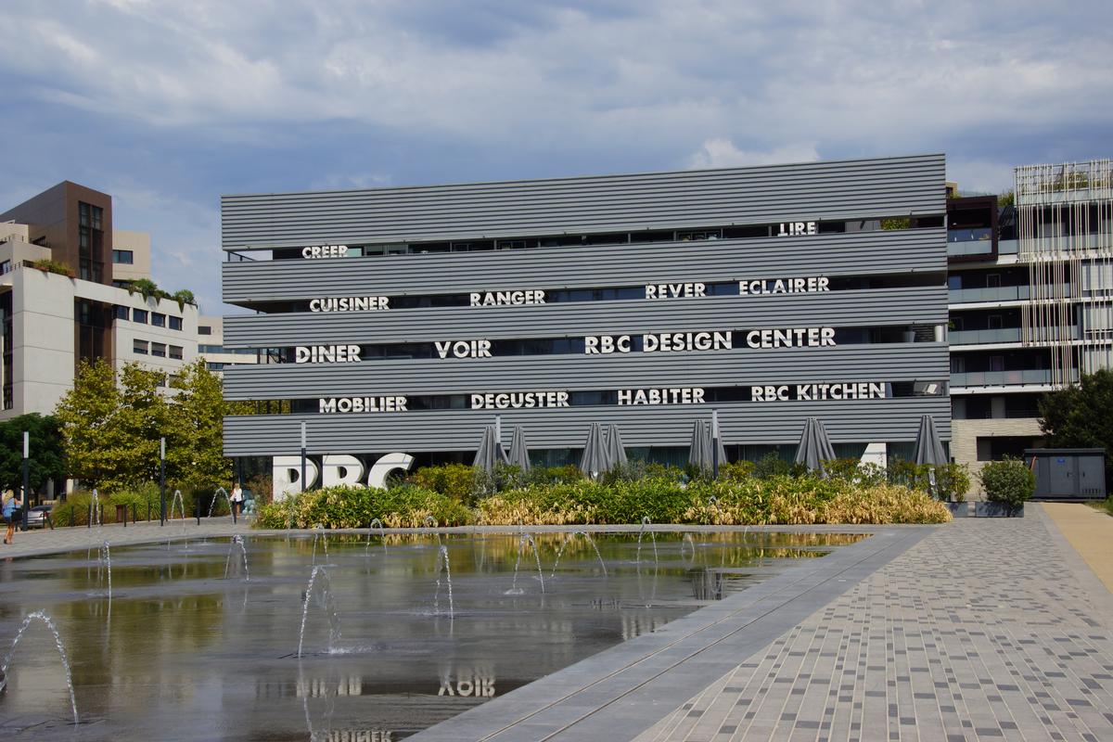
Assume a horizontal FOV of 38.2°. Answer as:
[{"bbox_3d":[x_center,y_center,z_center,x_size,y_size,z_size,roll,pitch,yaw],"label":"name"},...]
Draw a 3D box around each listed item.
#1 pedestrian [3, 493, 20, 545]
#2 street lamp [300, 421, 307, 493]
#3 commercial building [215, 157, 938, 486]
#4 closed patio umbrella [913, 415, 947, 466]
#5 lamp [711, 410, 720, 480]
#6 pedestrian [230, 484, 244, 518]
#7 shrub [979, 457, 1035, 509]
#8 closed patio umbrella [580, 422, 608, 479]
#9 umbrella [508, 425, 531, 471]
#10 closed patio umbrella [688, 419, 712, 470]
[{"bbox_3d":[-16.827,4.546,49.638,0.550,1.670,0.500,-2,-4,23],"label":"pedestrian"},{"bbox_3d":[-9.632,4.001,61.382,0.170,4.105,0.170,-1,-3,0],"label":"street lamp"},{"bbox_3d":[2.091,-1.208,94.823,40.917,18.452,13.000,-2,-3,13],"label":"commercial building"},{"bbox_3d":[15.352,3.817,66.164,1.420,4.010,1.420,-2,-4,12],"label":"closed patio umbrella"},{"bbox_3d":[5.850,3.503,58.690,0.170,4.163,0.170,-1,-3,0],"label":"lamp"},{"bbox_3d":[-15.235,6.219,76.785,0.550,1.626,0.400,-1,-3,6],"label":"pedestrian"},{"bbox_3d":[17.195,4.249,61.139,2.050,1.970,1.950,-1,-3,0],"label":"shrub"},{"bbox_3d":[1.684,4.225,68.864,1.350,4.000,1.350,-2,-4,12],"label":"closed patio umbrella"},{"bbox_3d":[-1.671,4.443,71.862,1.200,4.080,1.200,-2,-4,12],"label":"umbrella"},{"bbox_3d":[5.938,4.039,65.871,1.150,4.088,1.150,-1,-3,0],"label":"closed patio umbrella"}]

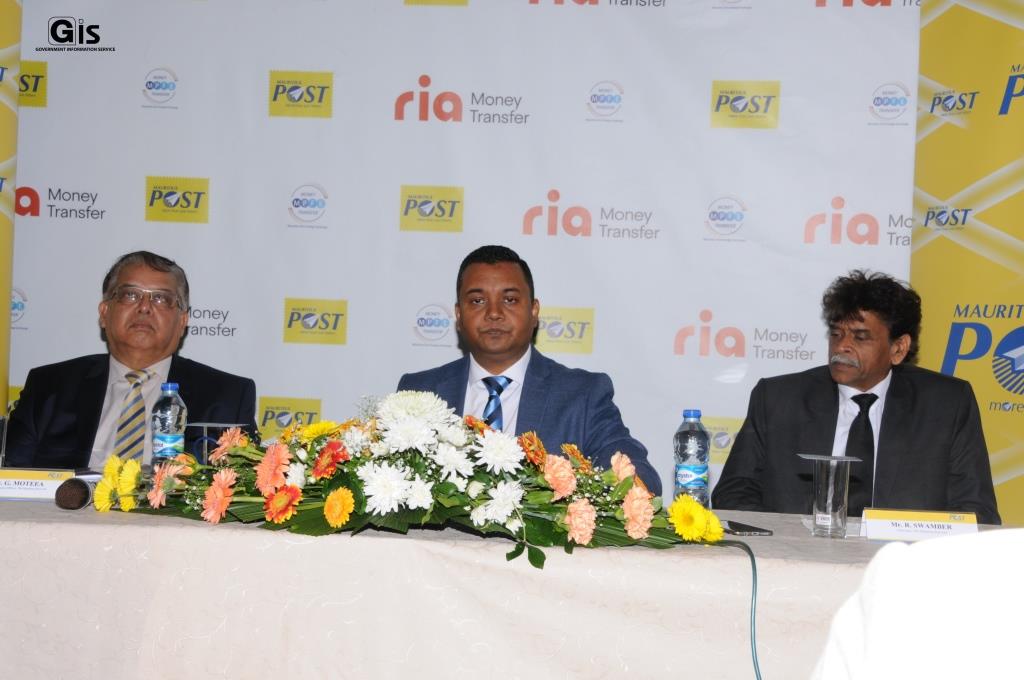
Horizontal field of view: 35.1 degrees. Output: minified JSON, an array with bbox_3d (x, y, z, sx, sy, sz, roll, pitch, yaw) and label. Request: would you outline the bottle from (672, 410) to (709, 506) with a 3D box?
[{"bbox_3d":[0.321,0.227,2.890,0.065,0.210,0.065,2,0,5],"label":"bottle"}]

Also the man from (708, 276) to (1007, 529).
[{"bbox_3d":[0.720,0.484,3.290,0.590,1.250,0.720,2,0,7],"label":"man"}]

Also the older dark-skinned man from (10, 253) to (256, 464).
[{"bbox_3d":[-0.820,0.437,3.390,0.560,1.240,0.720,2,0,0],"label":"older dark-skinned man"}]

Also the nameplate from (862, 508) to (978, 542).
[{"bbox_3d":[0.717,0.321,2.830,0.200,0.053,0.060,2,0,2],"label":"nameplate"}]

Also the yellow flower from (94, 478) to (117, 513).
[{"bbox_3d":[-0.700,0.266,2.790,0.035,0.057,0.057,2,0,-6],"label":"yellow flower"}]

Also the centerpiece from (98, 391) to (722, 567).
[{"bbox_3d":[-0.170,0.216,2.700,1.030,0.250,0.360,2,0,5],"label":"centerpiece"}]

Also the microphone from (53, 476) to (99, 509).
[{"bbox_3d":[-0.730,0.266,2.830,0.054,0.054,0.180,2,0,23],"label":"microphone"}]

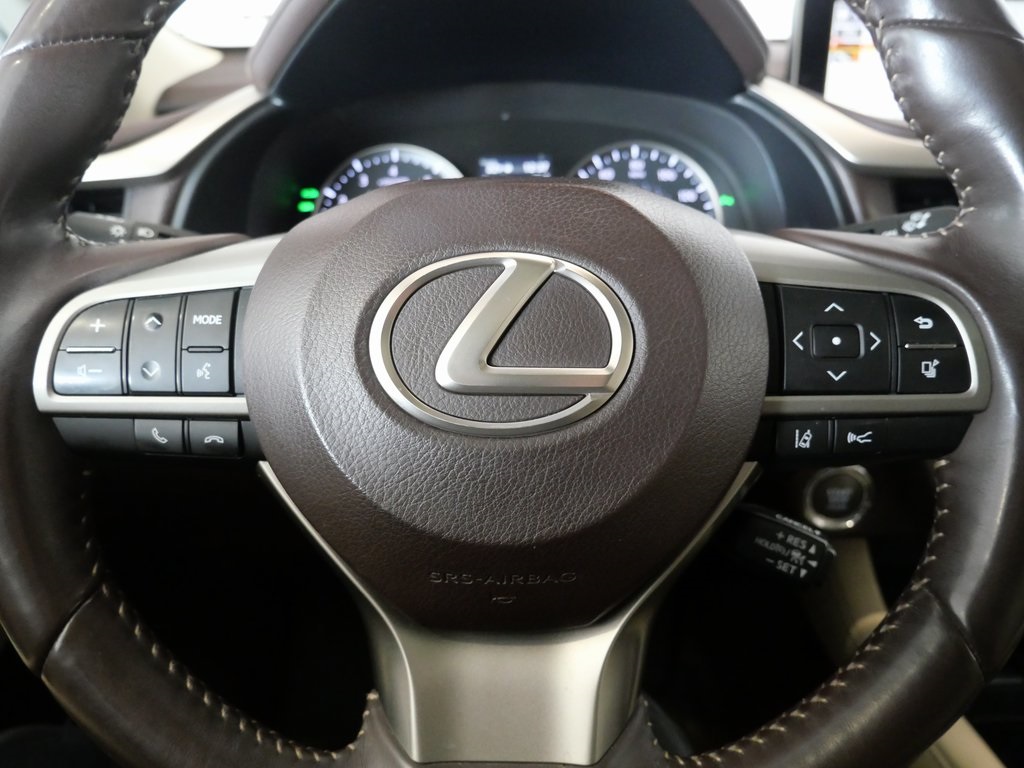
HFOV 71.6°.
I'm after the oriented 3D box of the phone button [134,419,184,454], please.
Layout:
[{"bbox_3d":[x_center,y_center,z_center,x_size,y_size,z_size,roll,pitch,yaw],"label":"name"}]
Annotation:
[{"bbox_3d":[-0.119,0.018,0.243,0.017,0.013,0.008,0,5,-2],"label":"phone button"}]

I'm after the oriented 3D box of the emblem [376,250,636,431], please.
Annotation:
[{"bbox_3d":[-0.003,-0.012,0.216,0.079,0.056,0.007,0,2,1],"label":"emblem"}]

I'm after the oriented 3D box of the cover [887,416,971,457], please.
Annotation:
[{"bbox_3d":[0.137,0.017,0.236,0.028,0.013,0.008,0,5,4],"label":"cover"}]

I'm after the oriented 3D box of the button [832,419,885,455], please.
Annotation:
[{"bbox_3d":[0.115,0.017,0.238,0.018,0.013,0.008,0,5,4],"label":"button"}]

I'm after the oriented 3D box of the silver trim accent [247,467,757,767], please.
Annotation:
[{"bbox_3d":[-0.001,0.076,0.237,0.166,0.101,0.045,0,0,1],"label":"silver trim accent"}]

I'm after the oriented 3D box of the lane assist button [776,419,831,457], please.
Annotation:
[{"bbox_3d":[0.097,0.018,0.240,0.018,0.012,0.008,0,5,4],"label":"lane assist button"}]

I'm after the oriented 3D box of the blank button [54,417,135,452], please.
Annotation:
[{"bbox_3d":[-0.139,0.017,0.240,0.027,0.012,0.008,0,5,-2],"label":"blank button"}]

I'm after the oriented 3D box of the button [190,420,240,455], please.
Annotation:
[{"bbox_3d":[-0.101,0.018,0.244,0.017,0.012,0.008,0,5,-2],"label":"button"}]

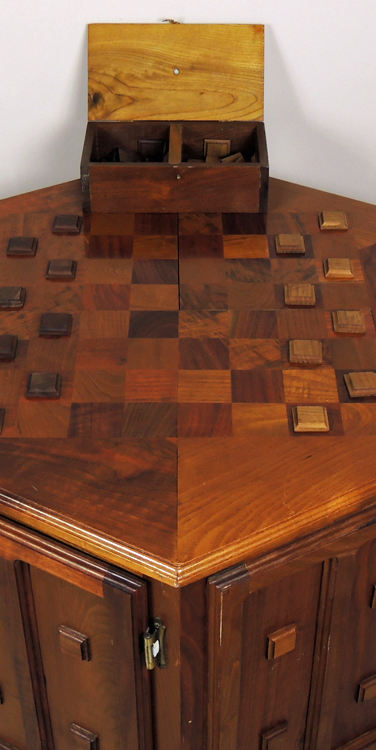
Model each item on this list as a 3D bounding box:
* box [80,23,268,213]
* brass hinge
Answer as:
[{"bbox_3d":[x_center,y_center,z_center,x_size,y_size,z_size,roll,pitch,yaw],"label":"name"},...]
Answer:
[{"bbox_3d":[-0.015,-0.305,1.365,0.216,0.172,0.145,0,39,0],"label":"box"},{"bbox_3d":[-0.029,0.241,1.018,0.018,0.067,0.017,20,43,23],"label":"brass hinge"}]

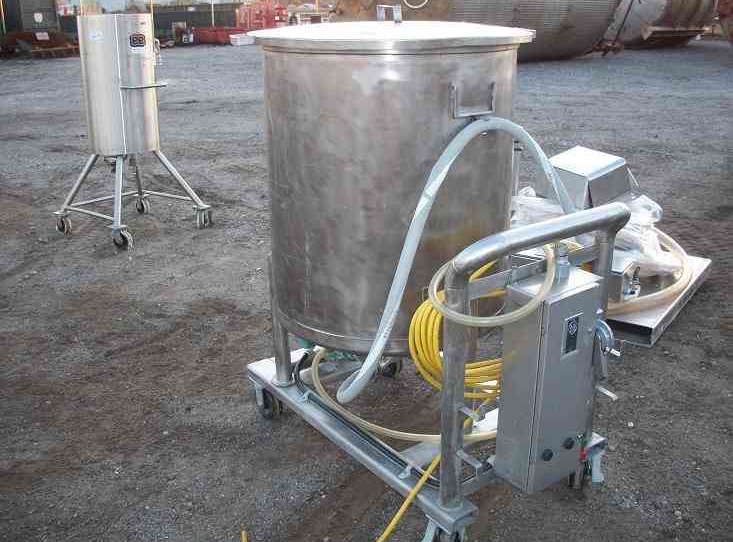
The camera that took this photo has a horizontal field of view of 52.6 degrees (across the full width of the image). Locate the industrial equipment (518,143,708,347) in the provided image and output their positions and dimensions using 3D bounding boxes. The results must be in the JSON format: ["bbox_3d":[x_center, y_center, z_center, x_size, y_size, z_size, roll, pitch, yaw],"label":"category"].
[{"bbox_3d":[1.438,-0.268,4.464,1.000,0.820,1.350,12,23,33],"label":"industrial equipment"}]

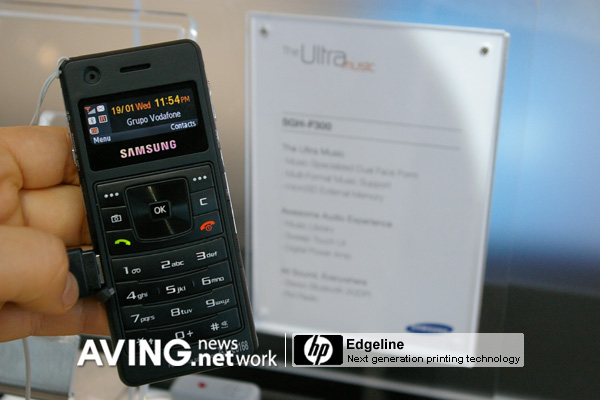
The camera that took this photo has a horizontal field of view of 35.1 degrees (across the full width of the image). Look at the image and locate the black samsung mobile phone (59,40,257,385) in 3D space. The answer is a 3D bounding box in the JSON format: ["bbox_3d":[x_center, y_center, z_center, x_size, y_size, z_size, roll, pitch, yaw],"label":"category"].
[{"bbox_3d":[-0.044,0.004,0.299,0.044,0.103,0.010,-11,4,-8],"label":"black samsung mobile phone"}]

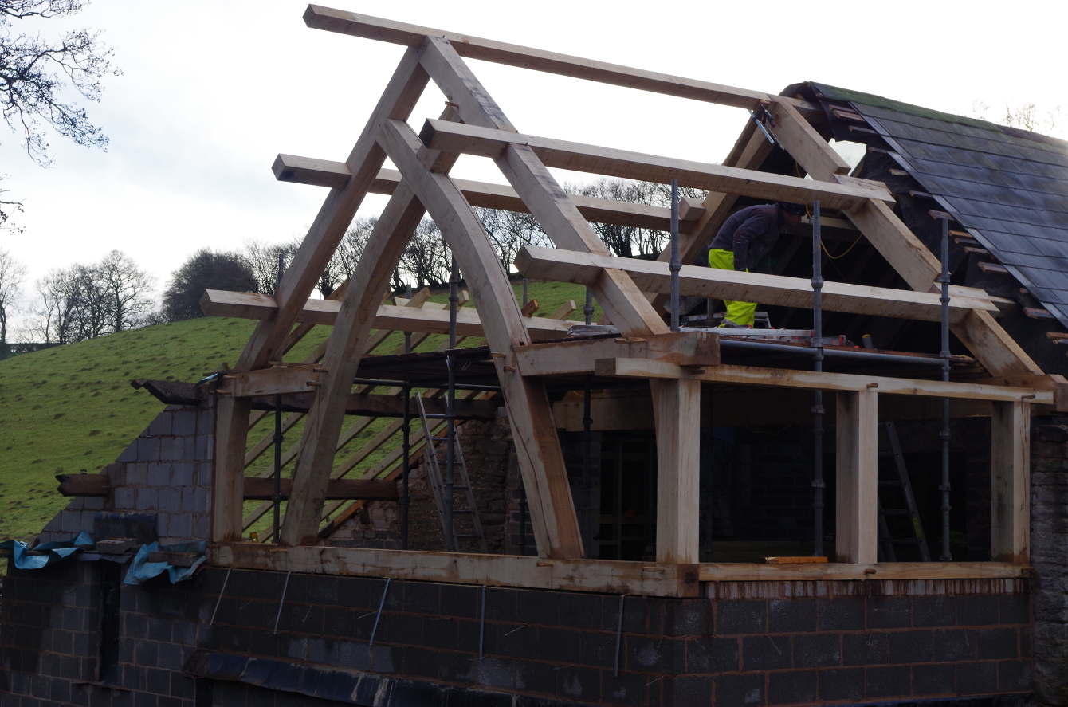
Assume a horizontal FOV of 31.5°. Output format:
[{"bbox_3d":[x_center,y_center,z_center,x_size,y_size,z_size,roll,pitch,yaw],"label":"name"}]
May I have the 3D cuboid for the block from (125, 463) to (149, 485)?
[{"bbox_3d":[-3.620,1.117,17.462,0.100,0.215,0.440,5,-6,-37],"label":"block"}]

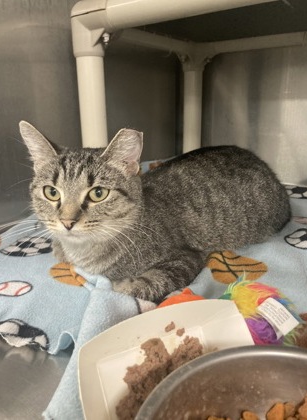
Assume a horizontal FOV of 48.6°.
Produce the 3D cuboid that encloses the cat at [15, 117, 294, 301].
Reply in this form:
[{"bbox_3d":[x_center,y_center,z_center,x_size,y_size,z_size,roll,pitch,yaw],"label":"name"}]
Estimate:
[{"bbox_3d":[0.033,-0.038,0.432,0.365,0.160,0.160,-14,22,-36],"label":"cat"}]

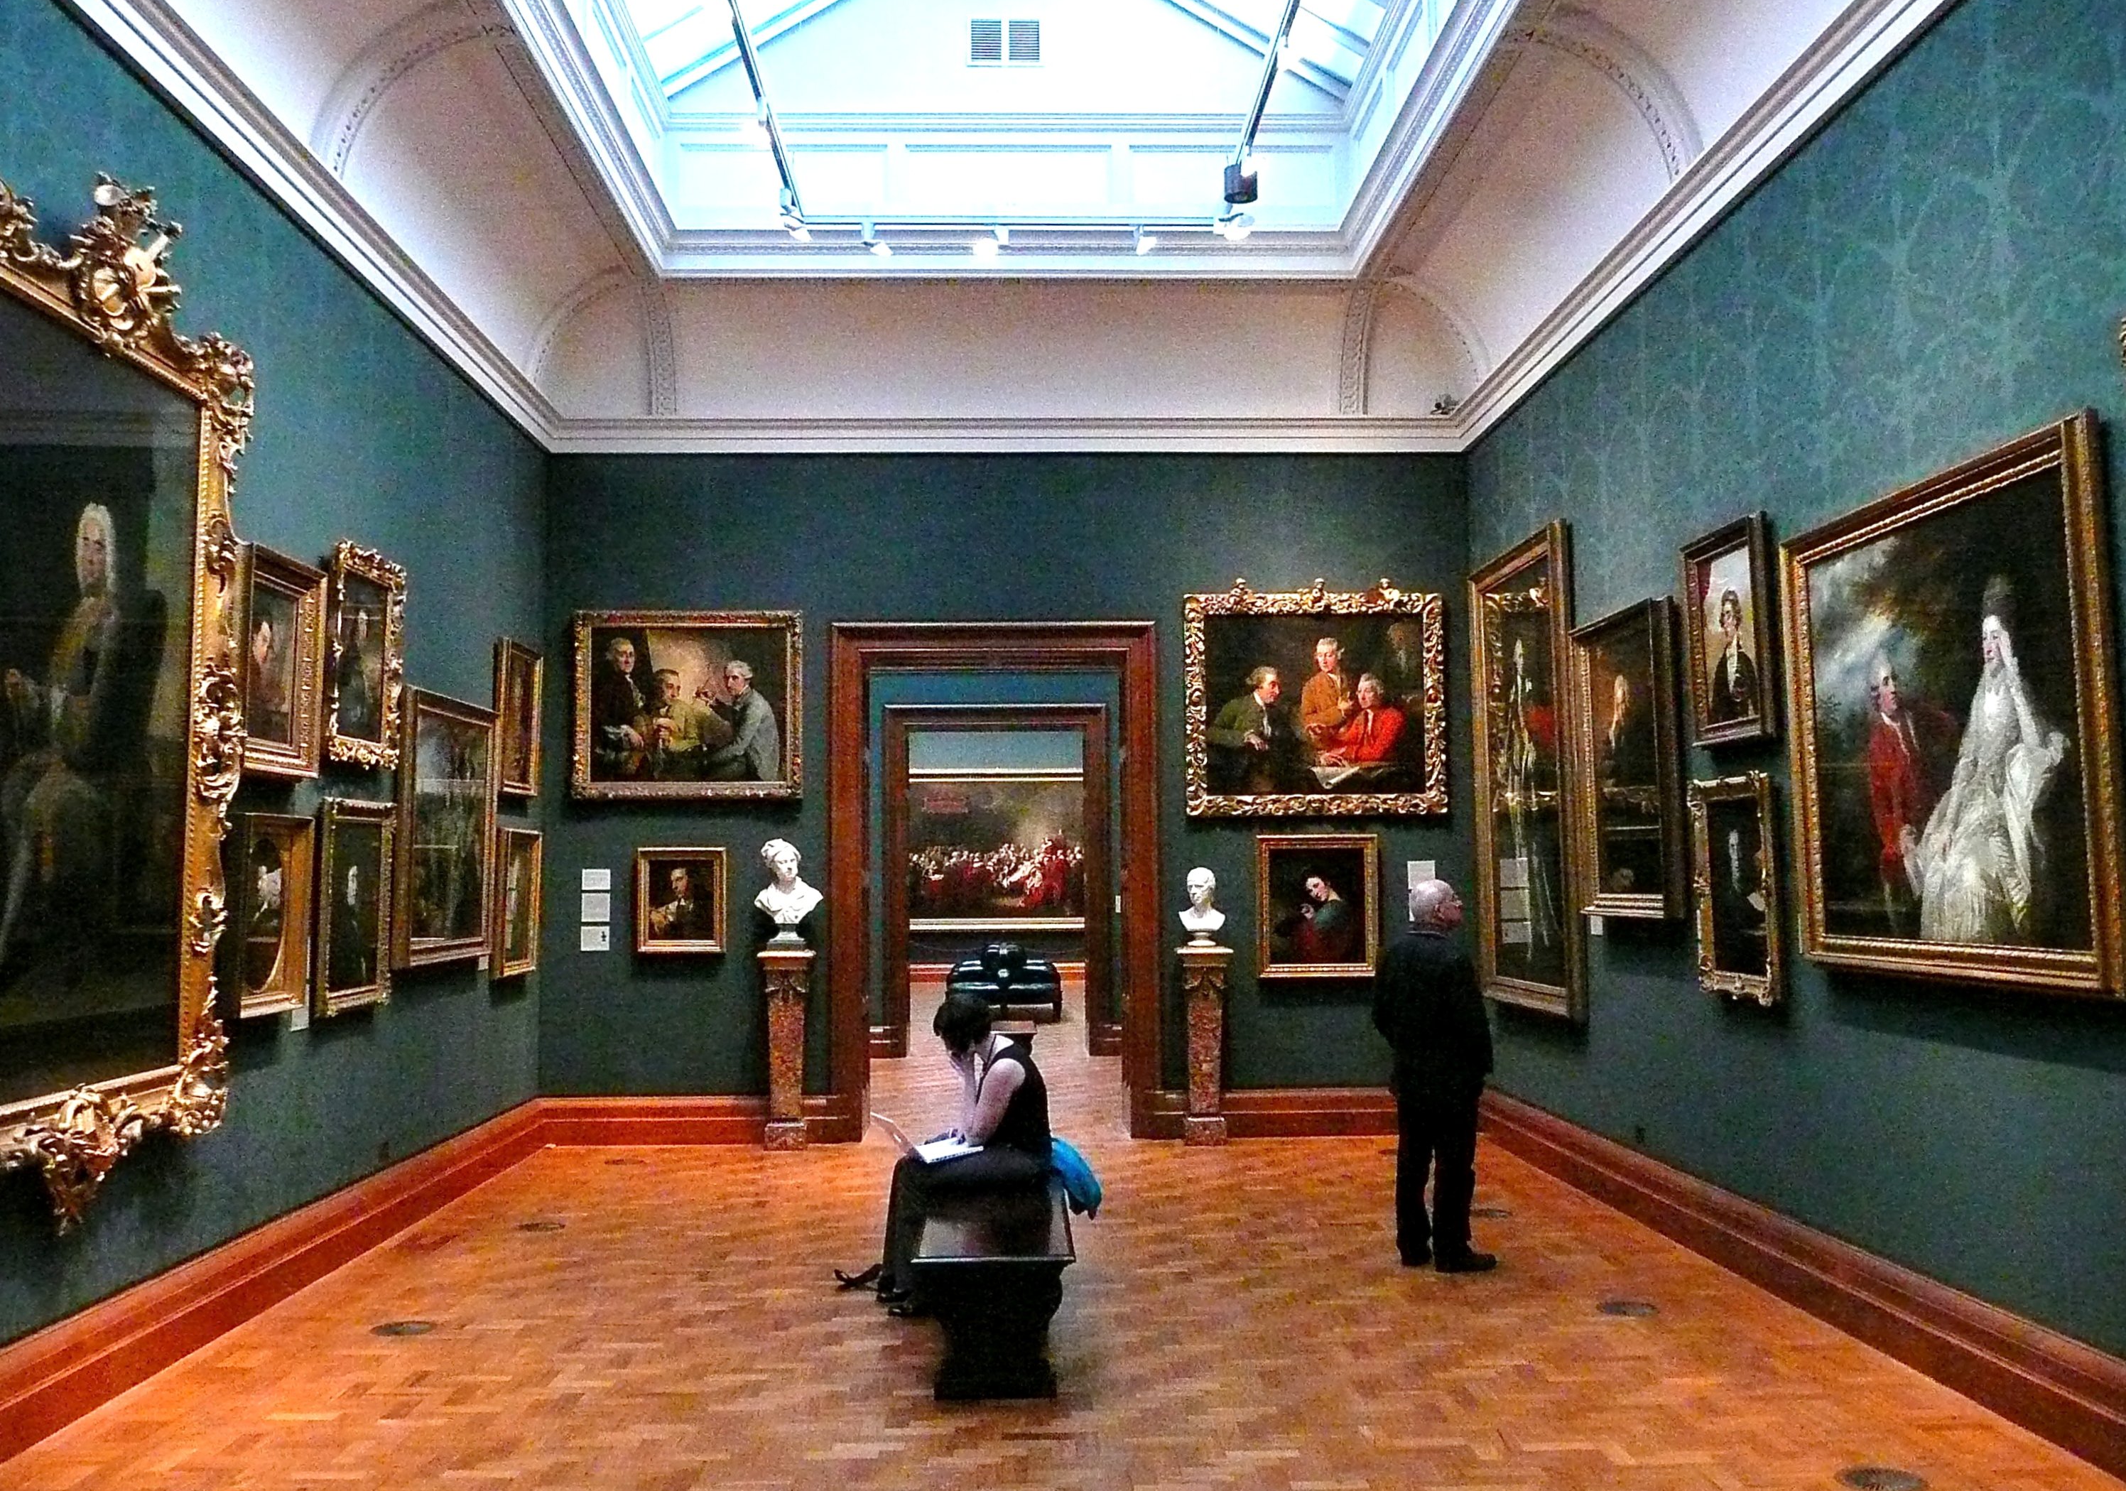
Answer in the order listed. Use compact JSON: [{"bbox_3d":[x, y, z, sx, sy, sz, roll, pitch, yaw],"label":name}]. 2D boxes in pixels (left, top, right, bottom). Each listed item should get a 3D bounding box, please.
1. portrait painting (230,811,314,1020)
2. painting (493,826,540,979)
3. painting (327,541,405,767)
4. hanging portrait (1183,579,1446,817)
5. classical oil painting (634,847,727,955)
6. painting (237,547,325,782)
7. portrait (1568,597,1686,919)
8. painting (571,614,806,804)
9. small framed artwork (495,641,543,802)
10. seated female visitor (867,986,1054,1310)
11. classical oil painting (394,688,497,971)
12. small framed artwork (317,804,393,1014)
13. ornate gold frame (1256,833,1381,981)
[{"bbox_3d":[-3.166,0.669,6.845,0.080,0.780,0.625,0,-4,-2],"label":"portrait painting"},{"bbox_3d":[-3.295,0.945,10.381,0.070,0.847,0.745,0,-4,-2],"label":"painting"},{"bbox_3d":[-3.192,-0.391,7.843,0.075,0.950,0.840,0,-4,-2],"label":"painting"},{"bbox_3d":[1.631,-0.309,11.191,1.702,1.529,0.120,0,-4,-2],"label":"hanging portrait"},{"bbox_3d":[-2.438,0.995,11.056,0.561,0.673,0.075,0,-4,-2],"label":"classical oil painting"},{"bbox_3d":[-3.161,-0.323,6.945,0.075,0.860,0.710,0,-4,-2],"label":"painting"},{"bbox_3d":[2.725,0.100,8.363,0.110,1.450,1.130,0,-4,-2],"label":"portrait"},{"bbox_3d":[-2.421,-0.254,11.146,1.479,1.226,0.090,0,-4,-2],"label":"painting"},{"bbox_3d":[-3.274,-0.142,10.329,0.080,0.890,0.720,0,-4,-2],"label":"small framed artwork"},{"bbox_3d":[-0.405,1.575,6.758,0.700,1.210,0.470,0,-4,-2],"label":"seated female visitor"},{"bbox_3d":[-3.245,0.447,9.089,0.085,1.360,1.361,0,-4,-2],"label":"classical oil painting"},{"bbox_3d":[-3.204,0.725,7.799,0.070,0.933,0.757,0,-4,-2],"label":"small framed artwork"},{"bbox_3d":[1.638,1.038,11.106,0.777,0.915,0.080,0,-4,-2],"label":"ornate gold frame"}]

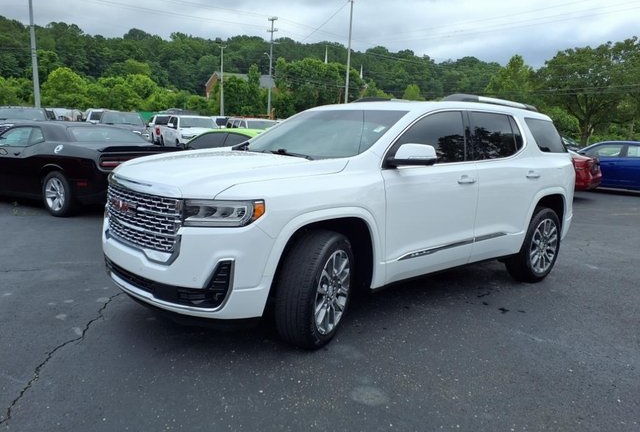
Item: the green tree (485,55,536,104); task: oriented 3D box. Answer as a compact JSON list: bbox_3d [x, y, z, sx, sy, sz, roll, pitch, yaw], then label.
[{"bbox_3d":[22.039,-13.562,58.943,6.500,10.590,6.500,3,10,0],"label":"green tree"}]

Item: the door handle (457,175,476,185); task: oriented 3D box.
[{"bbox_3d":[1.128,-0.279,3.843,0.215,0.056,0.055,-5,12,-40],"label":"door handle"}]

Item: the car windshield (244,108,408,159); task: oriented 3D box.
[{"bbox_3d":[-0.049,-0.700,4.032,0.920,0.440,1.420,-5,12,-40],"label":"car windshield"}]

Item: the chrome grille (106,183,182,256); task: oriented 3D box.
[{"bbox_3d":[-1.187,0.002,3.199,0.200,0.390,1.000,-5,12,-40],"label":"chrome grille"}]

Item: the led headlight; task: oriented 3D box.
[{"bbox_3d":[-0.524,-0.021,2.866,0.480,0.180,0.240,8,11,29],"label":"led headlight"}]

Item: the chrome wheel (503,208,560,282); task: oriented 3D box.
[{"bbox_3d":[2.180,0.284,5.060,0.760,0.760,0.250,-5,12,-40],"label":"chrome wheel"}]

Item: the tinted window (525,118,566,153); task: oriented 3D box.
[{"bbox_3d":[2.221,-0.783,4.877,0.700,0.325,0.070,-4,-10,-42],"label":"tinted window"}]

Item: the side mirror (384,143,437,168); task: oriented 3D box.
[{"bbox_3d":[0.595,-0.409,3.326,0.220,0.165,0.260,-5,12,-40],"label":"side mirror"}]

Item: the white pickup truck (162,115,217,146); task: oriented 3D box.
[{"bbox_3d":[-5.747,-3.553,22.558,2.050,1.930,5.800,-2,12,-27],"label":"white pickup truck"}]

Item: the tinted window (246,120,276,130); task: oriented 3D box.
[{"bbox_3d":[-2.067,-3.315,18.594,1.450,0.450,0.600,-2,11,-24],"label":"tinted window"}]

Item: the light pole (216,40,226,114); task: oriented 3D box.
[{"bbox_3d":[-7.996,-9.733,40.267,0.850,8.800,0.700,2,9,0],"label":"light pole"}]

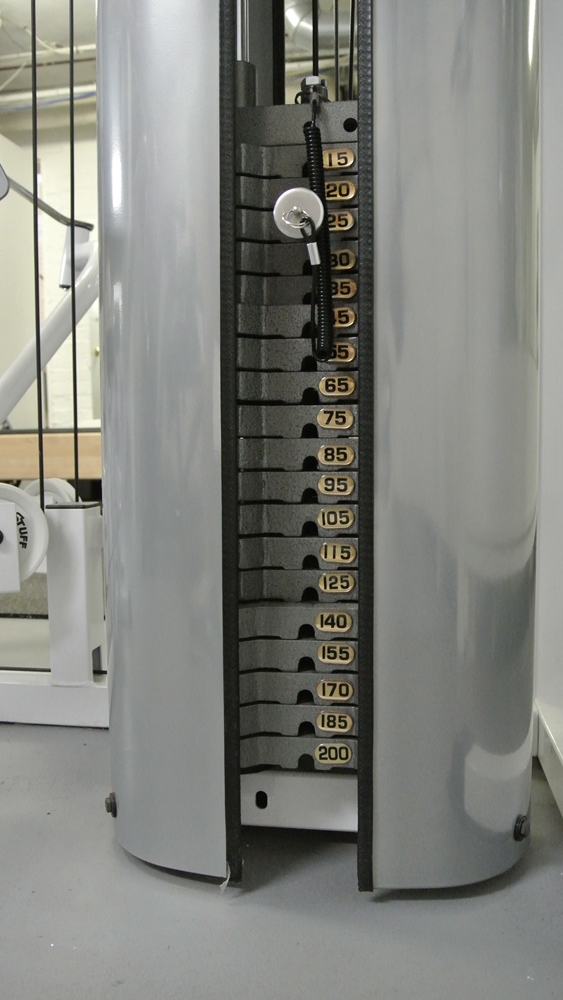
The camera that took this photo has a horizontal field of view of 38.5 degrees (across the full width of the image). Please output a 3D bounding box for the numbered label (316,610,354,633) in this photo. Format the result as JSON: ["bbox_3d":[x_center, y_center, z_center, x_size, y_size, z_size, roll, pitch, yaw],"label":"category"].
[{"bbox_3d":[0.042,0.098,0.645,0.030,0.017,0.003,0,4,7],"label":"numbered label"}]

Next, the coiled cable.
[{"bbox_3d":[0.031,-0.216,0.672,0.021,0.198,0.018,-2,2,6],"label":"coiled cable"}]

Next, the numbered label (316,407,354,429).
[{"bbox_3d":[0.046,-0.069,0.689,0.032,0.017,0.003,0,2,5],"label":"numbered label"}]

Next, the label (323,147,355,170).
[{"bbox_3d":[0.045,-0.279,0.660,0.030,0.017,0.003,0,4,7],"label":"label"}]

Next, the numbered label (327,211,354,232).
[{"bbox_3d":[0.046,-0.229,0.663,0.030,0.017,0.003,0,4,7],"label":"numbered label"}]

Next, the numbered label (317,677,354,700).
[{"bbox_3d":[0.044,0.153,0.648,0.030,0.017,0.003,0,4,7],"label":"numbered label"}]

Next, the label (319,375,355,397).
[{"bbox_3d":[0.045,-0.092,0.652,0.030,0.017,0.003,0,4,7],"label":"label"}]

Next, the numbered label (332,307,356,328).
[{"bbox_3d":[0.045,-0.147,0.649,0.030,0.017,0.003,0,4,7],"label":"numbered label"}]

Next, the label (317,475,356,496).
[{"bbox_3d":[0.045,-0.012,0.658,0.030,0.017,0.003,0,4,7],"label":"label"}]

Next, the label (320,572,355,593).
[{"bbox_3d":[0.048,0.072,0.695,0.032,0.017,0.003,0,2,5],"label":"label"}]

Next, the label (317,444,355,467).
[{"bbox_3d":[0.047,-0.038,0.690,0.032,0.017,0.003,0,2,5],"label":"label"}]

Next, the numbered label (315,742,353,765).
[{"bbox_3d":[0.042,0.205,0.652,0.030,0.017,0.003,0,4,7],"label":"numbered label"}]

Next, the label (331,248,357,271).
[{"bbox_3d":[0.048,-0.203,0.683,0.032,0.017,0.003,0,2,5],"label":"label"}]

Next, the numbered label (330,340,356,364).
[{"bbox_3d":[0.045,-0.119,0.651,0.030,0.017,0.003,0,4,7],"label":"numbered label"}]

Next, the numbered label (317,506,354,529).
[{"bbox_3d":[0.047,0.016,0.692,0.032,0.017,0.003,0,2,5],"label":"numbered label"}]

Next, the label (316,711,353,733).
[{"bbox_3d":[0.047,0.193,0.700,0.032,0.017,0.003,0,2,5],"label":"label"}]

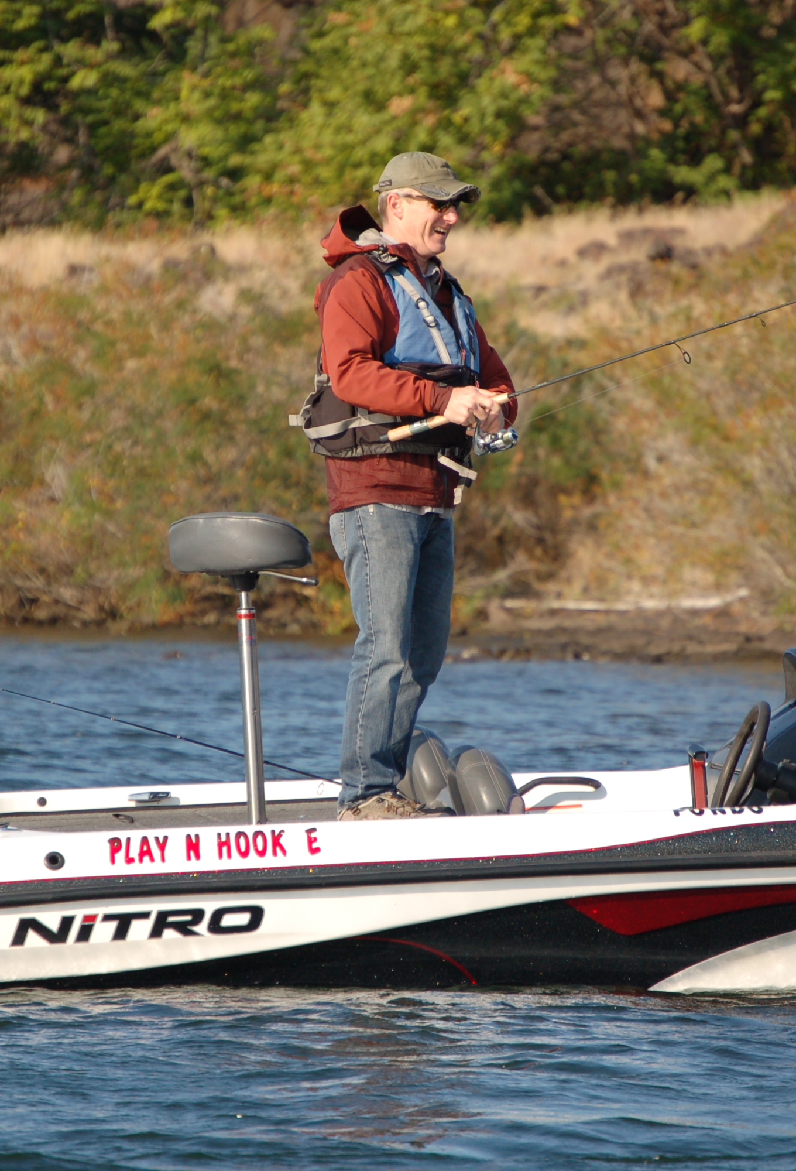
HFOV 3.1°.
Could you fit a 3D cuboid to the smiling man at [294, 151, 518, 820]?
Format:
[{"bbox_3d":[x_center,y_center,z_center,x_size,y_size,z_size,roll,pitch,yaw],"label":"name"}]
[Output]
[{"bbox_3d":[0.020,-0.260,39.300,0.540,1.810,0.580,1,2,27],"label":"smiling man"}]

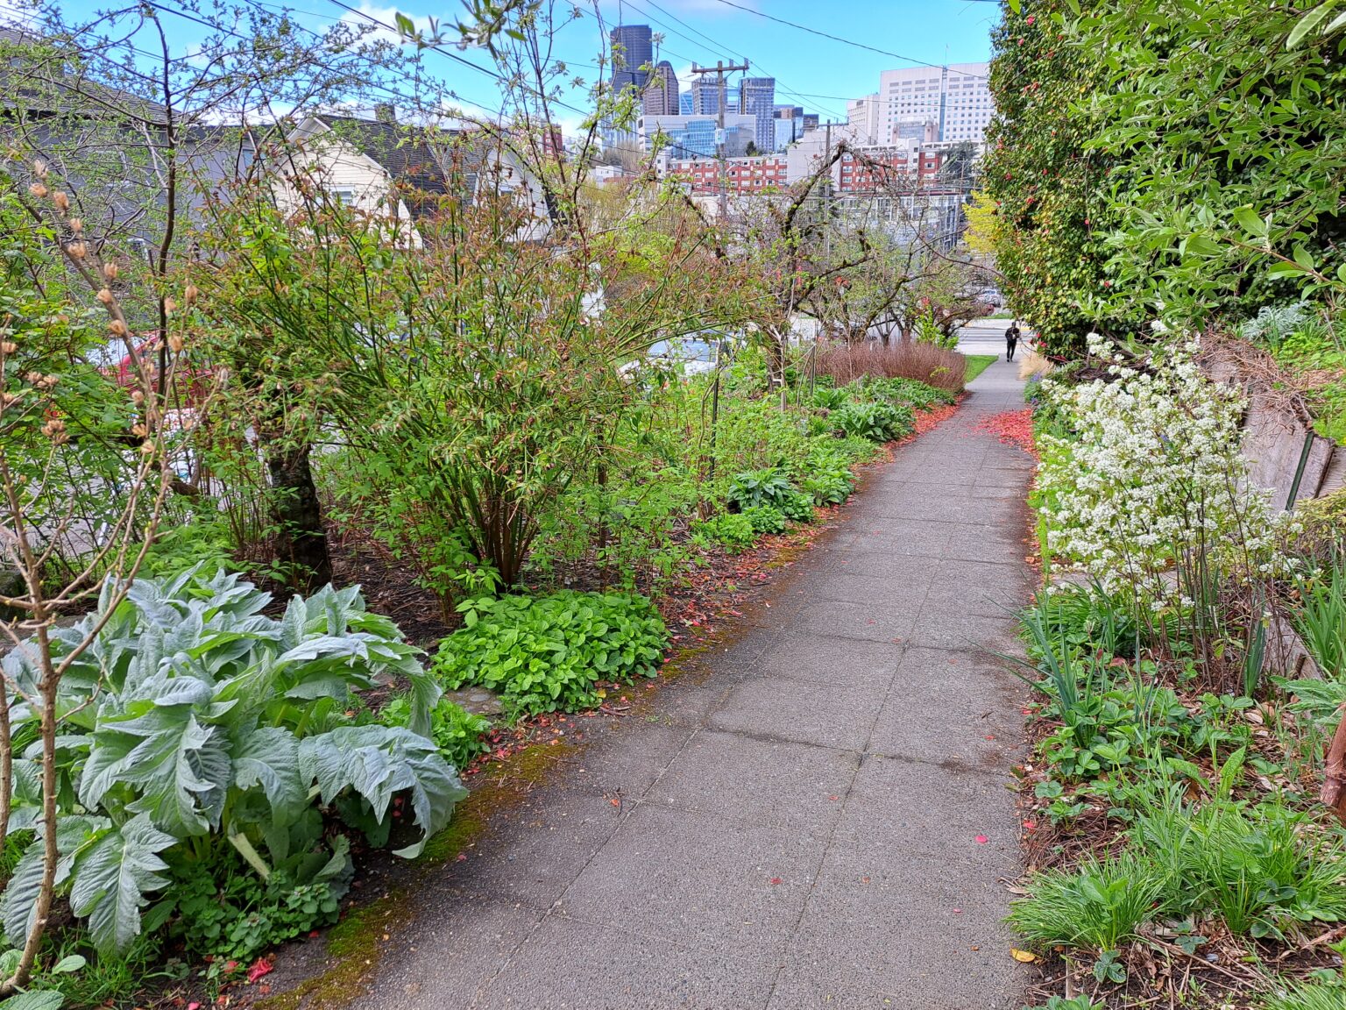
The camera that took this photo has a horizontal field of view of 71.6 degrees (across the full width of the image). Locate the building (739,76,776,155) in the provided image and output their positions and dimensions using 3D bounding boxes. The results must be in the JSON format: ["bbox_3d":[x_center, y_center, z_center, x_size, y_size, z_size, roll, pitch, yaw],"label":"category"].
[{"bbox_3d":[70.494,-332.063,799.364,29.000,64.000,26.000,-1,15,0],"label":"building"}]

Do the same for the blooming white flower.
[{"bbox_3d":[2.144,-0.044,4.150,0.980,1.420,0.880,4,16,20],"label":"blooming white flower"}]

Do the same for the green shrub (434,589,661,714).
[{"bbox_3d":[-0.491,0.587,4.066,0.860,0.290,0.820,-1,15,0],"label":"green shrub"}]

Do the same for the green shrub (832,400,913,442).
[{"bbox_3d":[2.903,-1.247,13.514,0.920,0.430,1.250,4,16,20],"label":"green shrub"}]

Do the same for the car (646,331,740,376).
[{"bbox_3d":[0.500,-2.780,18.800,1.800,1.500,4.500,5,12,20],"label":"car"}]

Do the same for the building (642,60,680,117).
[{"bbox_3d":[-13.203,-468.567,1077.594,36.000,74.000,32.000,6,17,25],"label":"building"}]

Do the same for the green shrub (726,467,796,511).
[{"bbox_3d":[0.771,-0.142,7.912,0.520,0.310,0.500,4,16,20],"label":"green shrub"}]

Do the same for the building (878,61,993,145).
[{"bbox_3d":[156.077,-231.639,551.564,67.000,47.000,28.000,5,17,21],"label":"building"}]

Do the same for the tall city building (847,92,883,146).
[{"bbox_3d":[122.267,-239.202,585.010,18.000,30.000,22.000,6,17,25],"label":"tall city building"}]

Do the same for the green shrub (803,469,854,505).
[{"bbox_3d":[1.368,-0.174,8.225,0.420,0.270,0.450,4,16,20],"label":"green shrub"}]

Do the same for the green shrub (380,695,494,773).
[{"bbox_3d":[-0.800,0.772,3.343,0.330,0.190,0.330,4,16,20],"label":"green shrub"}]

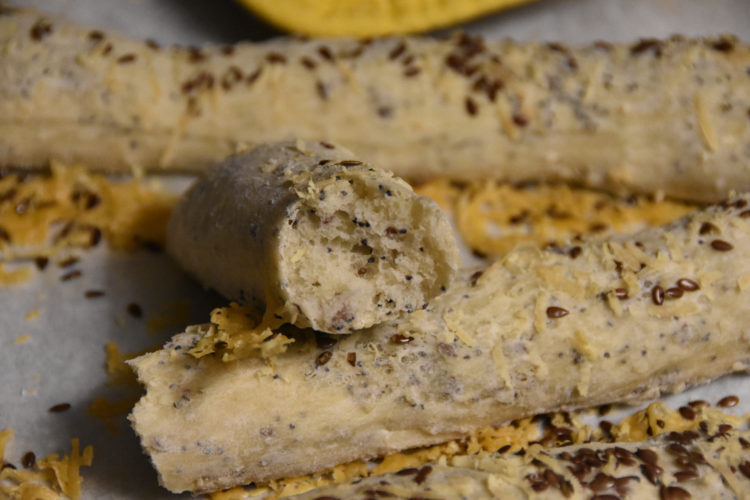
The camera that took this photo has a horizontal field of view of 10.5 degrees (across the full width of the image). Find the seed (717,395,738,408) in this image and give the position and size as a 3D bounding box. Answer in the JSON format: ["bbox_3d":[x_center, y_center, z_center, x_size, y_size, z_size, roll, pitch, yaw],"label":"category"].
[{"bbox_3d":[0.071,0.030,0.815,0.005,0.001,0.003,-22,42,-28],"label":"seed"}]

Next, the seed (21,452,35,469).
[{"bbox_3d":[-0.068,0.041,0.800,0.002,0.001,0.005,6,36,8],"label":"seed"}]

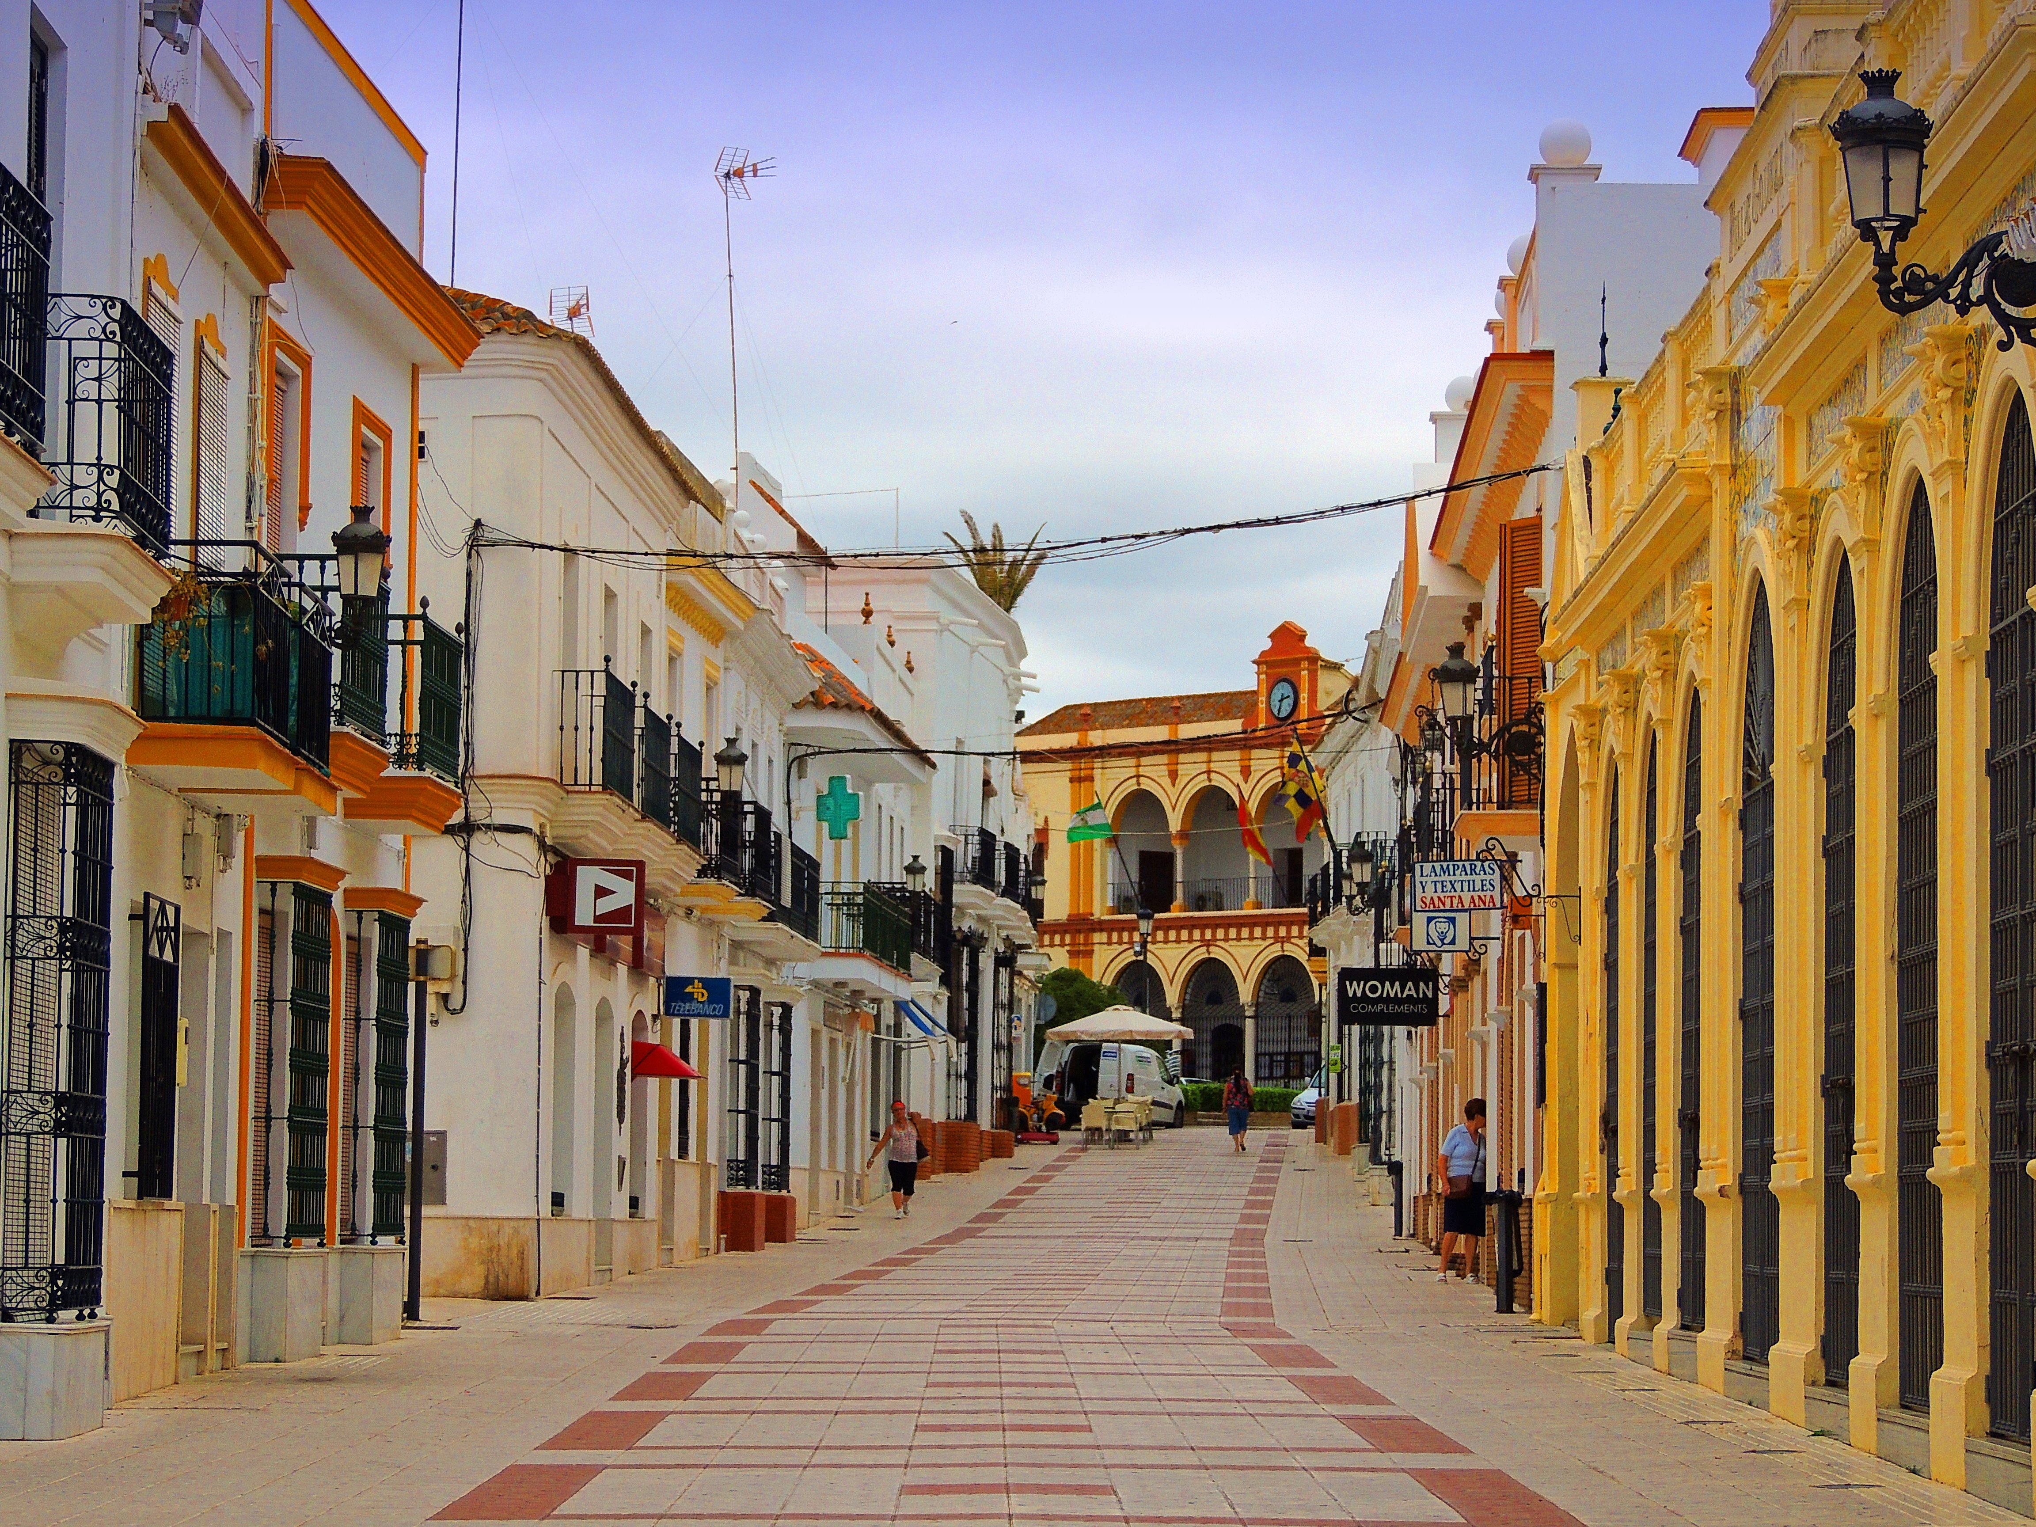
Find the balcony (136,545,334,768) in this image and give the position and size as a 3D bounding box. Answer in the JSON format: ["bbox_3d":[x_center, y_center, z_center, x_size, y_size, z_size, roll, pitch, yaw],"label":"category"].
[{"bbox_3d":[-4.132,-0.527,32.797,0.600,0.950,3.610,1,-4,-1],"label":"balcony"}]

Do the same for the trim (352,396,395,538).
[{"bbox_3d":[-4.103,-1.723,39.349,0.070,1.060,1.380,0,-4,3],"label":"trim"}]

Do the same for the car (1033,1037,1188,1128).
[{"bbox_3d":[2.287,7.031,133.363,1.820,1.820,4.380,-1,-5,16],"label":"car"}]

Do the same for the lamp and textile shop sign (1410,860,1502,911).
[{"bbox_3d":[3.317,0.922,46.500,0.670,0.380,0.050,0,-4,7],"label":"lamp and textile shop sign"}]

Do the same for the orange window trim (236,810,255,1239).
[{"bbox_3d":[-4.546,1.585,36.300,0.070,2.520,0.330,0,-4,2],"label":"orange window trim"}]

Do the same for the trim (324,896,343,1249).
[{"bbox_3d":[-4.386,1.989,39.600,0.100,2.170,0.350,0,-4,2],"label":"trim"}]

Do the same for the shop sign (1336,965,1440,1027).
[{"bbox_3d":[4.231,2.669,70.500,1.130,0.680,0.140,1,-4,2],"label":"shop sign"}]

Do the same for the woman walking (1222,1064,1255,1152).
[{"bbox_3d":[4.097,6.434,114.846,0.550,1.610,0.400,1,-4,1],"label":"woman walking"}]

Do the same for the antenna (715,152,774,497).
[{"bbox_3d":[-3.181,-5.061,71.588,0.450,4.100,0.750,2,-6,-44],"label":"antenna"}]

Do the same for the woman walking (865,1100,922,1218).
[{"bbox_3d":[-1.702,5.411,84.200,0.720,1.630,0.420,0,-4,3],"label":"woman walking"}]

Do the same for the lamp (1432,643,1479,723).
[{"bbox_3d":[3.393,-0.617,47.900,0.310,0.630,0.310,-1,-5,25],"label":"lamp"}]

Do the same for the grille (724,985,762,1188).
[{"bbox_3d":[-3.123,3.659,70.004,0.280,2.300,1.500,1,-4,2],"label":"grille"}]

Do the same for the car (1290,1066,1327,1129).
[{"bbox_3d":[7.356,7.162,133.166,1.680,1.470,3.950,-1,-5,25],"label":"car"}]

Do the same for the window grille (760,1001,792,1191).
[{"bbox_3d":[-2.811,3.913,72.510,0.220,2.220,1.250,0,-4,3],"label":"window grille"}]

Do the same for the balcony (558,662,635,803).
[{"bbox_3d":[-3.813,-0.244,55.759,0.470,1.120,2.510,1,-4,2],"label":"balcony"}]

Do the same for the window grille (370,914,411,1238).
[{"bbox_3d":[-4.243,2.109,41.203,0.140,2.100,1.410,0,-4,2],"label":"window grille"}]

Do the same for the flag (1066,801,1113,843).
[{"bbox_3d":[1.975,1.602,170.371,1.250,1.120,0.300,-1,-5,17],"label":"flag"}]

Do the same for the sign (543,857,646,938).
[{"bbox_3d":[-3.423,1.083,50.059,0.820,0.630,0.200,0,-4,2],"label":"sign"}]

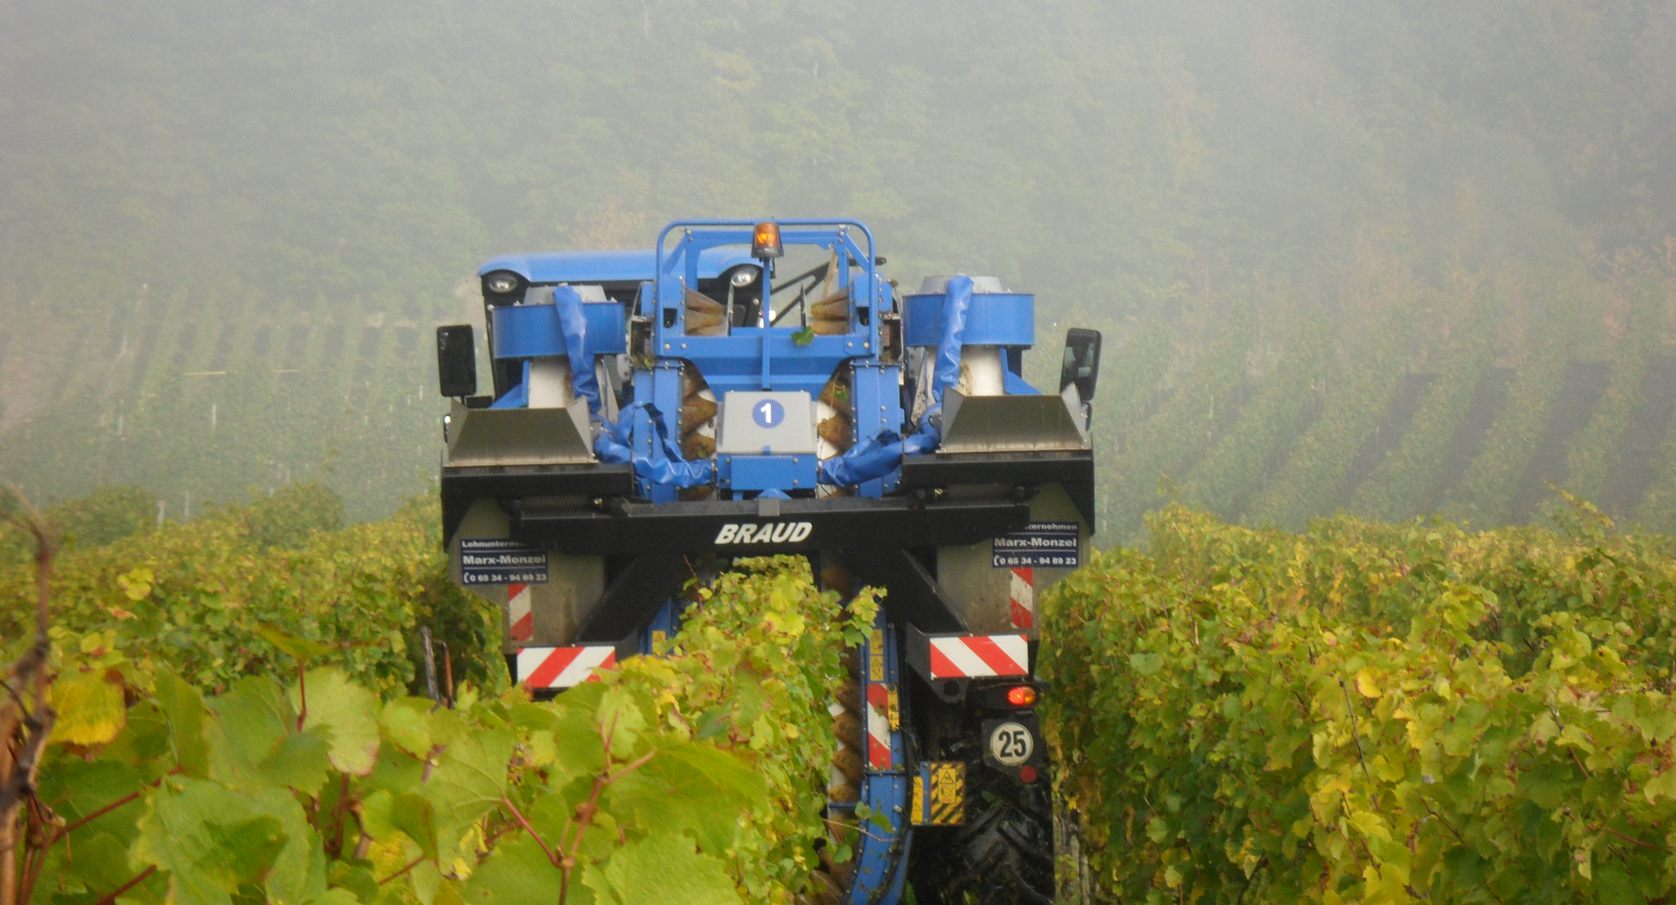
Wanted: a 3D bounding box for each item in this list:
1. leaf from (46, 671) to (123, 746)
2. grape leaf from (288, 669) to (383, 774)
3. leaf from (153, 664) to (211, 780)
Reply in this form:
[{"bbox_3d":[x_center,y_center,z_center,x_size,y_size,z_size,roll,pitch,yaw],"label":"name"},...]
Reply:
[{"bbox_3d":[-0.592,0.202,5.150,0.064,0.062,0.030,-1,1,-6],"label":"leaf"},{"bbox_3d":[-0.406,0.219,5.300,0.074,0.088,0.035,1,-1,0],"label":"grape leaf"},{"bbox_3d":[-0.522,0.214,5.200,0.055,0.087,0.040,0,-1,30],"label":"leaf"}]

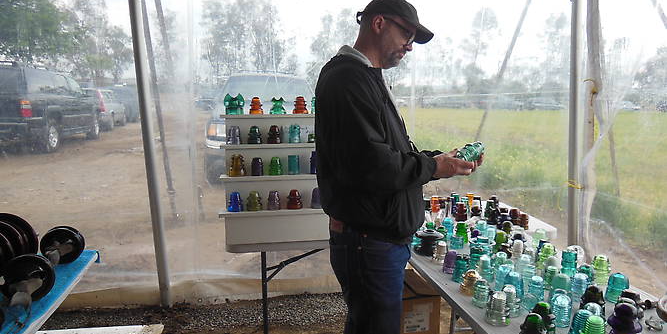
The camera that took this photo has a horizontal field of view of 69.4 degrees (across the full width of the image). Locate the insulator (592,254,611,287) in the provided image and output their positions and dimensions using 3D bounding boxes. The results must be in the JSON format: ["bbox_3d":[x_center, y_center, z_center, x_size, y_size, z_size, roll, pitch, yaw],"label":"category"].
[{"bbox_3d":[1.085,0.410,1.941,0.066,0.110,0.066,0,9,0],"label":"insulator"}]

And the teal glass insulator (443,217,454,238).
[{"bbox_3d":[0.611,0.321,2.549,0.064,0.100,0.064,0,9,0],"label":"teal glass insulator"}]

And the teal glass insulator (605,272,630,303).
[{"bbox_3d":[1.062,0.448,1.800,0.079,0.101,0.079,0,7,0],"label":"teal glass insulator"}]

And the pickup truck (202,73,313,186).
[{"bbox_3d":[-1.335,-0.950,9.957,2.000,1.920,5.600,-2,8,-9],"label":"pickup truck"}]

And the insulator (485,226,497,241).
[{"bbox_3d":[0.783,0.346,2.387,0.066,0.100,0.066,0,9,0],"label":"insulator"}]

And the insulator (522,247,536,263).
[{"bbox_3d":[0.872,0.407,2.135,0.068,0.093,0.068,0,7,0],"label":"insulator"}]

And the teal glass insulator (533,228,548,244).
[{"bbox_3d":[1.004,0.353,2.334,0.075,0.102,0.075,0,9,0],"label":"teal glass insulator"}]

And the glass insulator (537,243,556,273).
[{"bbox_3d":[0.910,0.383,2.052,0.079,0.105,0.079,0,8,0],"label":"glass insulator"}]

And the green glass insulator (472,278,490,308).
[{"bbox_3d":[0.536,0.456,1.744,0.061,0.096,0.061,0,8,0],"label":"green glass insulator"}]

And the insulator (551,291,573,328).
[{"bbox_3d":[0.760,0.475,1.599,0.064,0.099,0.064,0,8,0],"label":"insulator"}]

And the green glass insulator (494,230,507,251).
[{"bbox_3d":[0.791,0.355,2.279,0.069,0.101,0.069,0,8,0],"label":"green glass insulator"}]

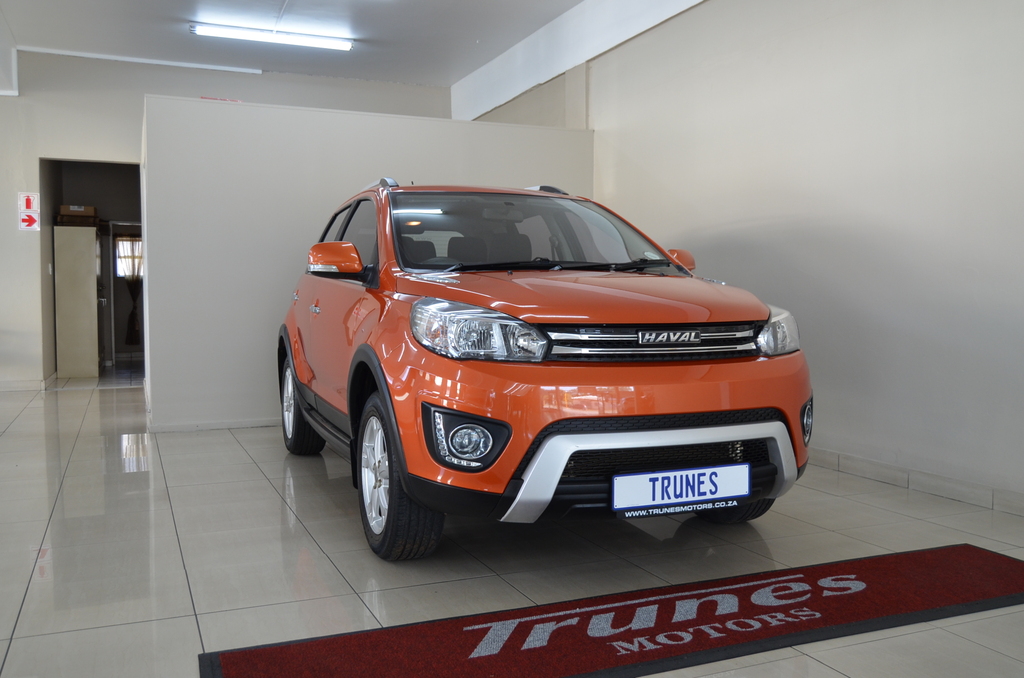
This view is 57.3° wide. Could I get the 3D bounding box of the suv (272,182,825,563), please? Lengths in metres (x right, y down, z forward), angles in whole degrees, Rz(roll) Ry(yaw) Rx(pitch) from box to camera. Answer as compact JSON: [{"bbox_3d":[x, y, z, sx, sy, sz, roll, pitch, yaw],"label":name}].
[{"bbox_3d":[-0.149,-0.065,4.822,1.770,1.617,3.970,-1,3,-21],"label":"suv"}]

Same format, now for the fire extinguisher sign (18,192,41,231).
[{"bbox_3d":[-4.838,-1.271,9.393,0.190,0.380,0.010,-1,3,-22],"label":"fire extinguisher sign"}]

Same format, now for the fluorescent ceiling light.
[{"bbox_3d":[-2.206,-2.797,8.691,1.520,0.085,0.100,-1,3,-23],"label":"fluorescent ceiling light"}]

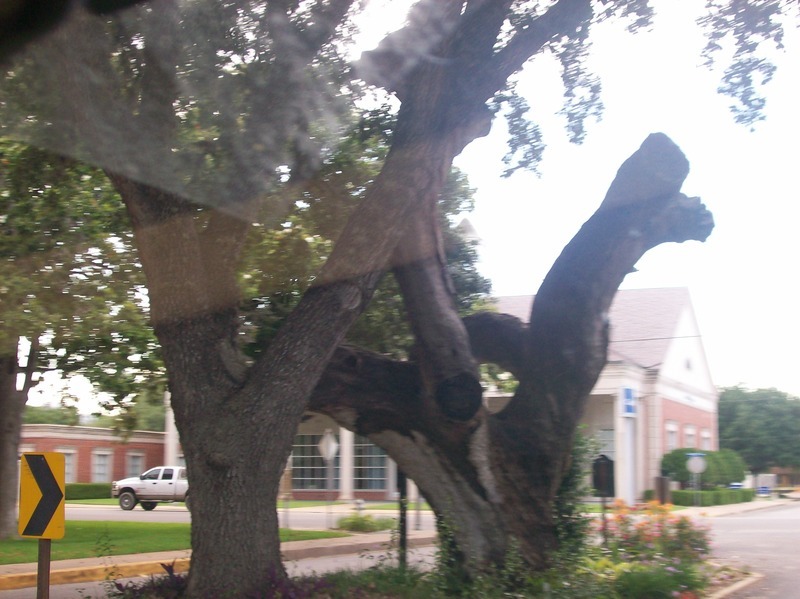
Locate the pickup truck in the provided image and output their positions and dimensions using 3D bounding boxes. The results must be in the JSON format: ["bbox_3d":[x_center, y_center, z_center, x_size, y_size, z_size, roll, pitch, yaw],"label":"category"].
[{"bbox_3d":[-10.850,9.014,61.725,5.800,2.080,2.050,-3,-8,22],"label":"pickup truck"}]

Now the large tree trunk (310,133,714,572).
[{"bbox_3d":[1.647,0.721,20.464,6.300,7.000,3.800,-1,-8,5],"label":"large tree trunk"}]

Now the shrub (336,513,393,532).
[{"bbox_3d":[-0.926,5.953,34.734,1.500,0.520,1.150,0,-8,-2],"label":"shrub"}]

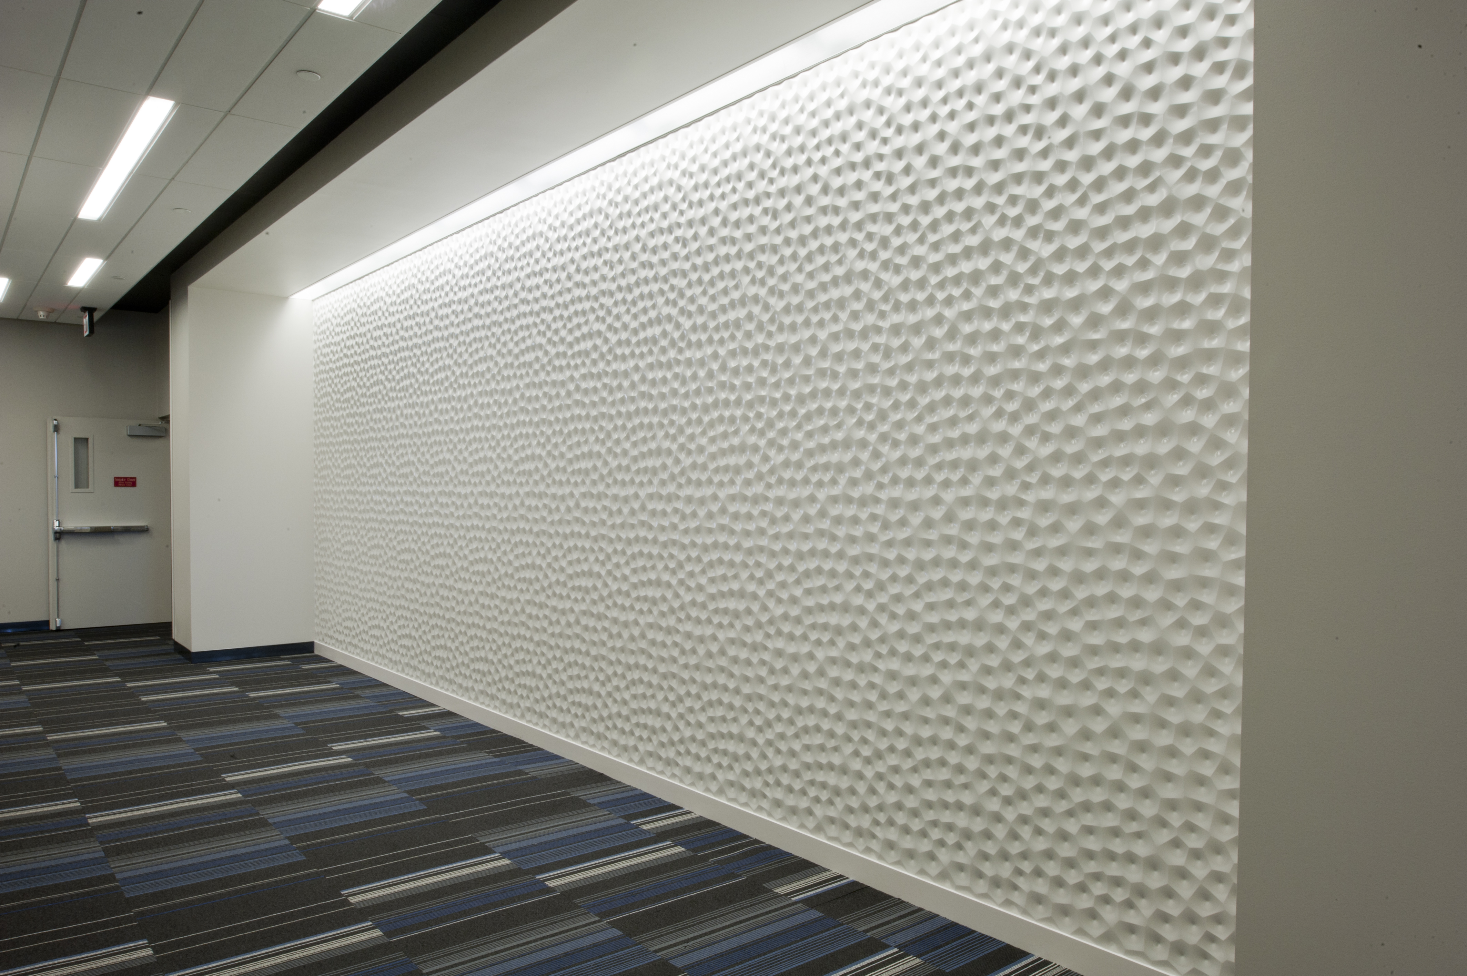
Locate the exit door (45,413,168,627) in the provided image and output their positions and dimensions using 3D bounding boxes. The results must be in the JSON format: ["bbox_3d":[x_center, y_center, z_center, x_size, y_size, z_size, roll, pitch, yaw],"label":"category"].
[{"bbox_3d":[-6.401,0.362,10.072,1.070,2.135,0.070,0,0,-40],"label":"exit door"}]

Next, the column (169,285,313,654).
[{"bbox_3d":[-4.338,-0.127,8.619,0.935,3.065,0.800,0,0,-40],"label":"column"}]

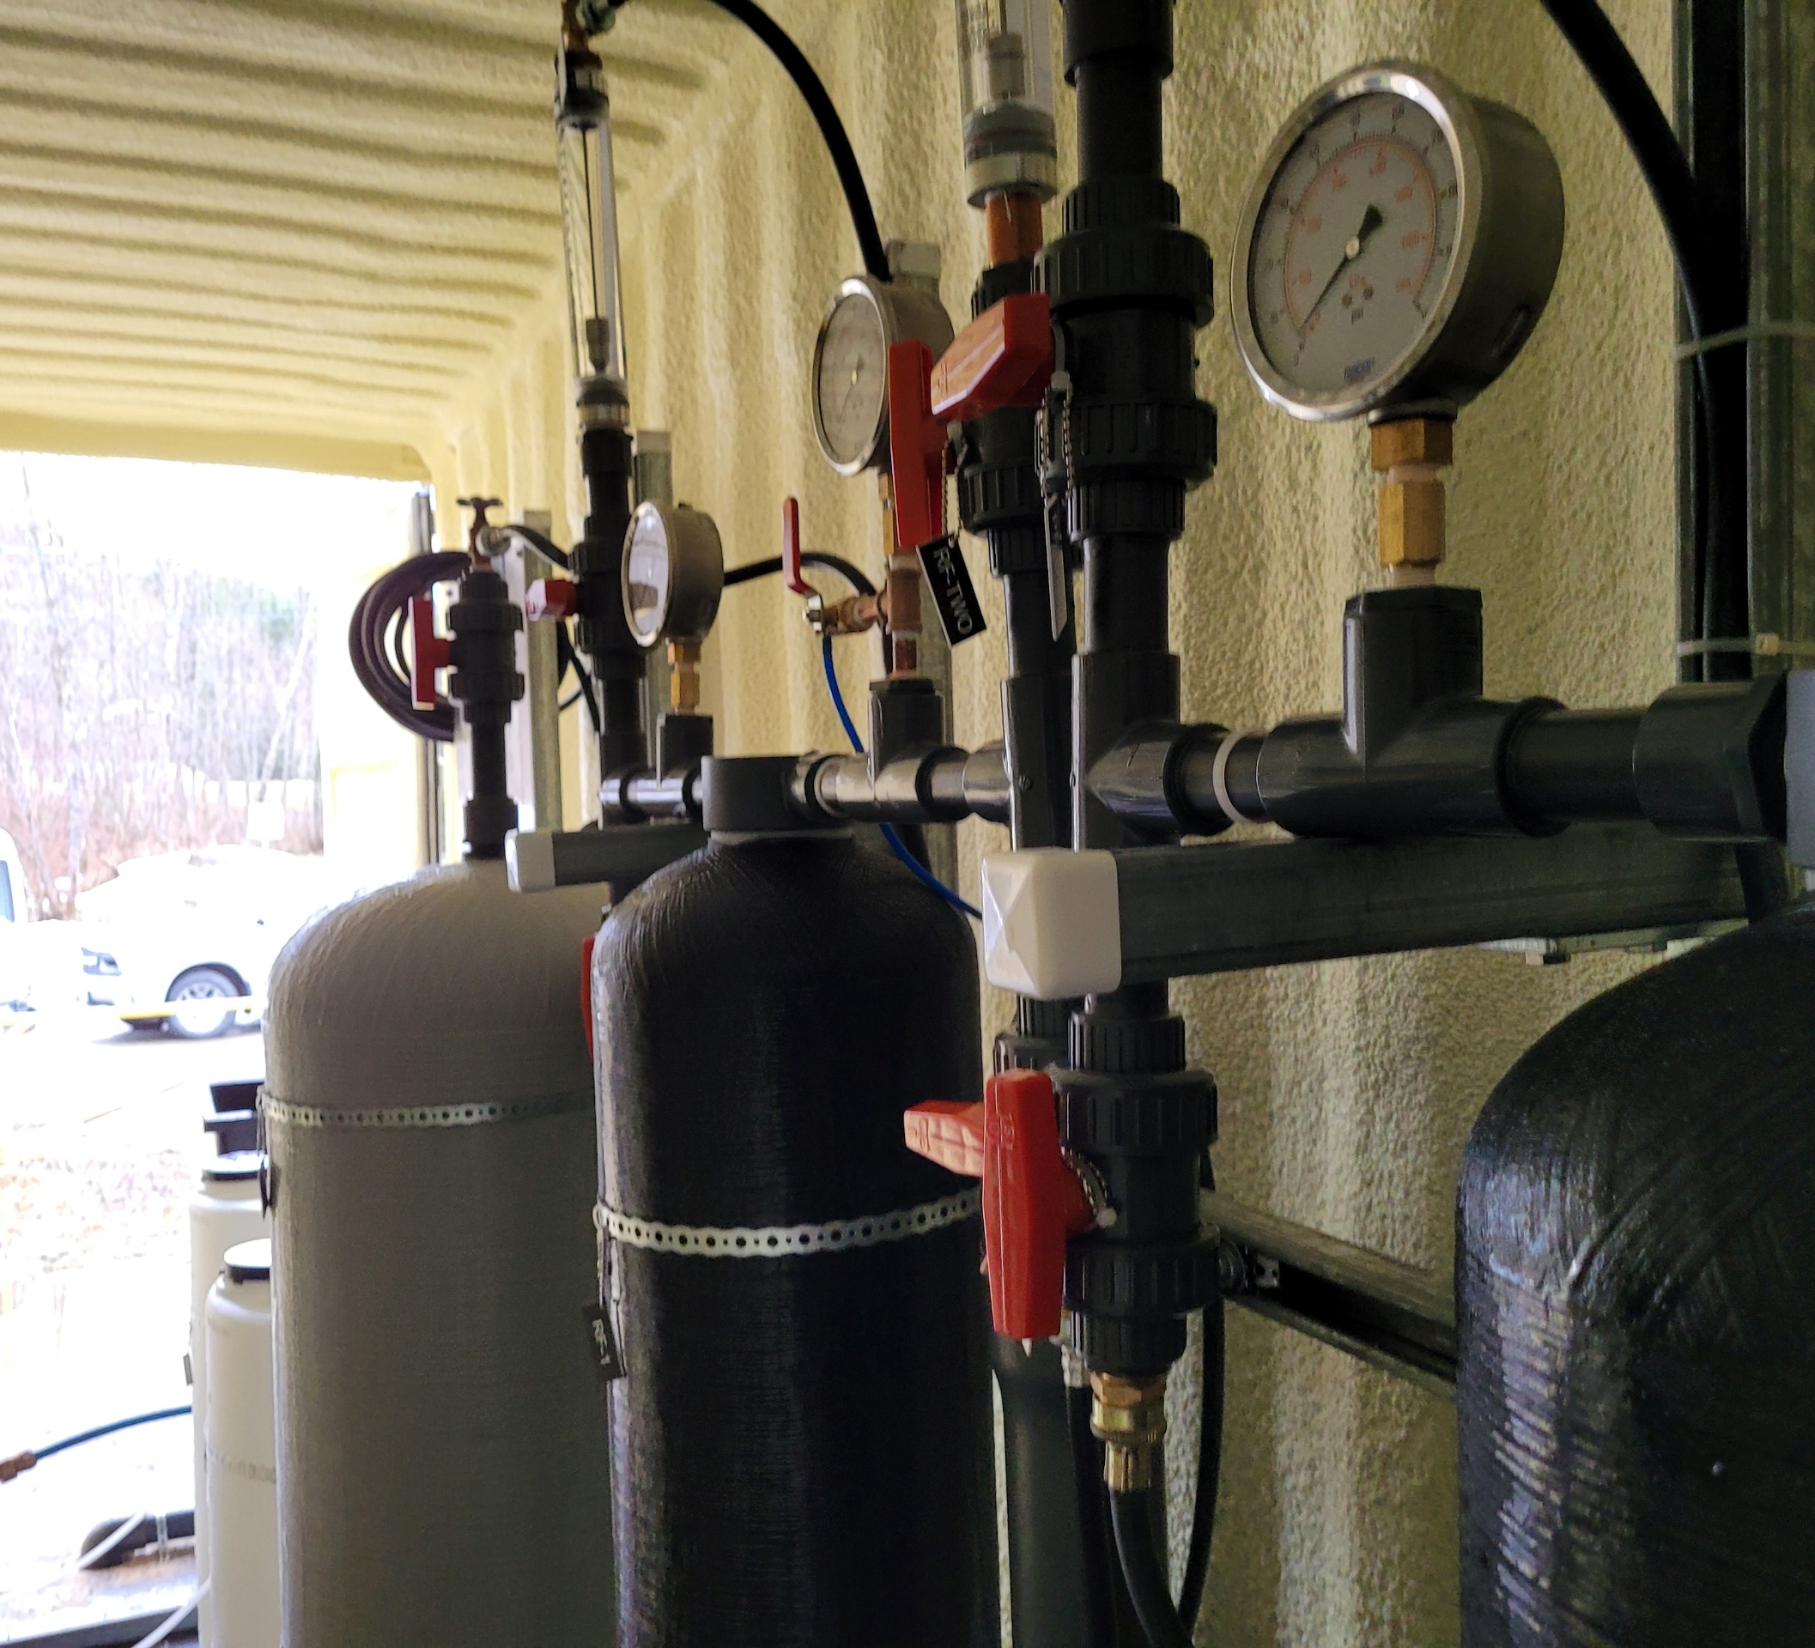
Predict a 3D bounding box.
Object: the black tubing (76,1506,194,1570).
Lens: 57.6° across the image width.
[{"bbox_3d":[-1.380,1.308,3.020,0.270,0.070,0.150,-2,1,-26],"label":"black tubing"}]

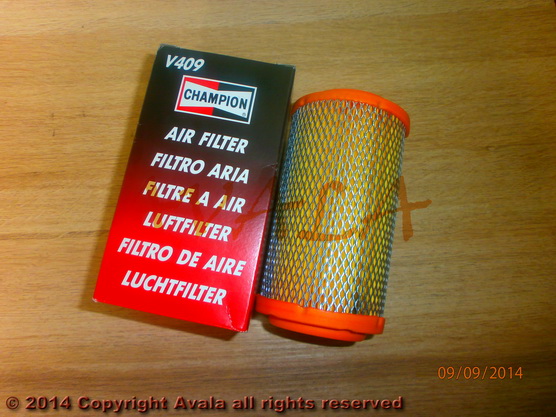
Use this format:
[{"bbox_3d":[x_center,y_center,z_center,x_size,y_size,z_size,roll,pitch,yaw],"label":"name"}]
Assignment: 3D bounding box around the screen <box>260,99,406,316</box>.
[{"bbox_3d":[0.047,0.004,0.360,0.096,0.096,0.155,10,79,1],"label":"screen"}]

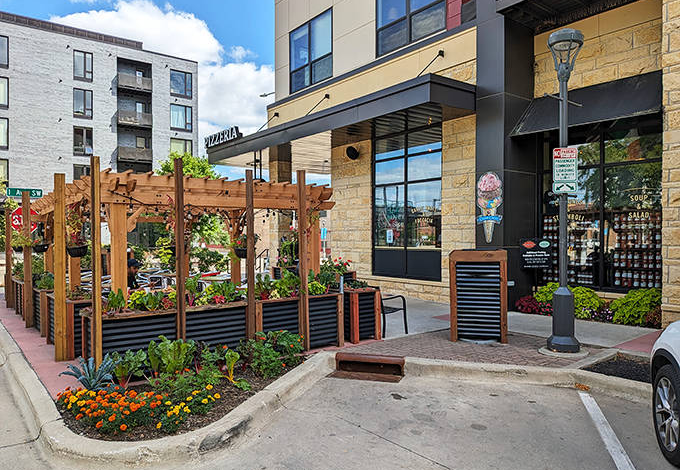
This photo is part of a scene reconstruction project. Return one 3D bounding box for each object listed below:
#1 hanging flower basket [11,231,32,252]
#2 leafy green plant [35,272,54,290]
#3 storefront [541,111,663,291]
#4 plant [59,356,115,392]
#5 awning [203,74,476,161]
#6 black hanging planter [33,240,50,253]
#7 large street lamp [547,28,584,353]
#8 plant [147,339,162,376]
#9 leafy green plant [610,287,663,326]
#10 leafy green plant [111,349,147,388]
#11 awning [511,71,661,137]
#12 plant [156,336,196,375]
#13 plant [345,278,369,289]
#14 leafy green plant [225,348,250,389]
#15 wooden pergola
[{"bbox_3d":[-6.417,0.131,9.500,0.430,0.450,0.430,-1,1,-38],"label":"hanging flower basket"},{"bbox_3d":[-4.949,0.784,7.950,0.370,0.320,0.360,0,0,-32],"label":"leafy green plant"},{"bbox_3d":[4.819,-0.561,8.772,0.200,3.200,2.300,-1,1,-38],"label":"storefront"},{"bbox_3d":[-2.560,1.400,4.800,0.540,0.370,0.500,-1,1,-28],"label":"plant"},{"bbox_3d":[-0.846,-2.768,13.313,1.750,0.510,10.300,-1,1,-38],"label":"awning"},{"bbox_3d":[-6.078,0.234,9.600,0.330,0.240,0.330,-1,1,-32],"label":"black hanging planter"},{"bbox_3d":[2.989,-0.594,6.270,0.470,4.270,0.470,0,1,25],"label":"large street lamp"},{"bbox_3d":[-2.014,1.341,5.120,0.180,0.420,0.200,0,0,-22],"label":"plant"},{"bbox_3d":[5.225,1.221,8.274,0.700,0.620,0.820,0,0,-40],"label":"leafy green plant"},{"bbox_3d":[-2.172,1.368,4.830,0.350,0.400,0.340,-1,1,-24],"label":"leafy green plant"},{"bbox_3d":[4.859,-2.621,9.247,1.000,1.000,2.780,0,0,-40],"label":"awning"},{"bbox_3d":[-1.750,1.296,5.030,0.420,0.430,0.380,0,1,-19],"label":"plant"},{"bbox_3d":[0.254,0.746,7.250,0.370,0.160,0.320,0,1,2],"label":"plant"},{"bbox_3d":[-1.115,1.458,5.130,0.280,0.400,0.300,0,0,-12],"label":"leafy green plant"},{"bbox_3d":[-3.211,0.383,8.474,3.740,2.460,6.120,0,0,-40],"label":"wooden pergola"}]

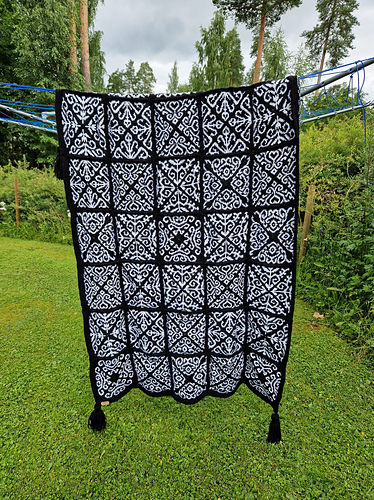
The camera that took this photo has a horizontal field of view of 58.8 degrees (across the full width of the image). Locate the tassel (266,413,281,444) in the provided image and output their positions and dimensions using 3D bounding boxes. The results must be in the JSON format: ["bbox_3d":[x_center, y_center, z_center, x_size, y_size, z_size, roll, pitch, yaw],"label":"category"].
[{"bbox_3d":[0.417,0.861,1.600,0.066,0.157,0.064,1,18,0],"label":"tassel"}]

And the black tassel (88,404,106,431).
[{"bbox_3d":[-0.448,0.833,1.660,0.085,0.130,0.080,1,18,0],"label":"black tassel"}]

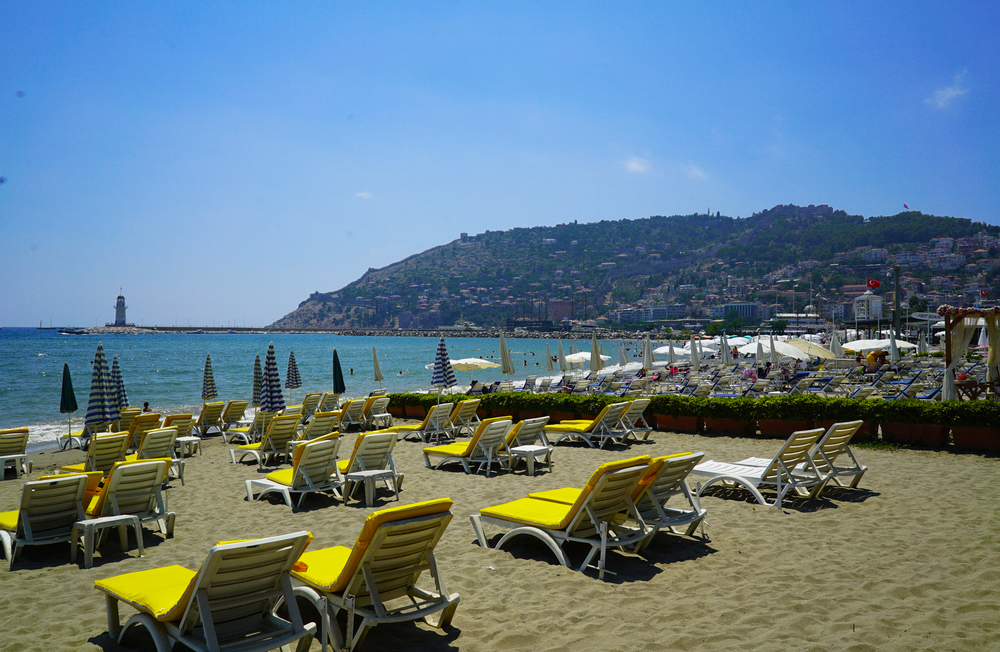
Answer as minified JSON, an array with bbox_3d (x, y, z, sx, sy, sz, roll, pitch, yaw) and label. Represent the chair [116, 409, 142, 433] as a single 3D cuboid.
[{"bbox_3d":[-11.199,2.971,23.082,0.704,0.919,1.778,0,-4,-44],"label":"chair"}]

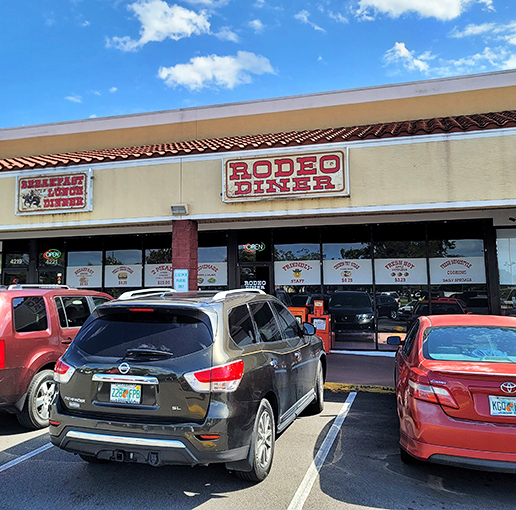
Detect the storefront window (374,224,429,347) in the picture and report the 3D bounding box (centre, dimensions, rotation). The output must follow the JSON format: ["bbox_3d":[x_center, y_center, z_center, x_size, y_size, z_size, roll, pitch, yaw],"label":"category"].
[{"bbox_3d":[3.595,0.774,12.318,1.312,3.103,0.080,-2,-5,16],"label":"storefront window"}]

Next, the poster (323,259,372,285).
[{"bbox_3d":[2.314,0.434,12.708,1.265,0.658,0.030,-2,-5,16],"label":"poster"}]

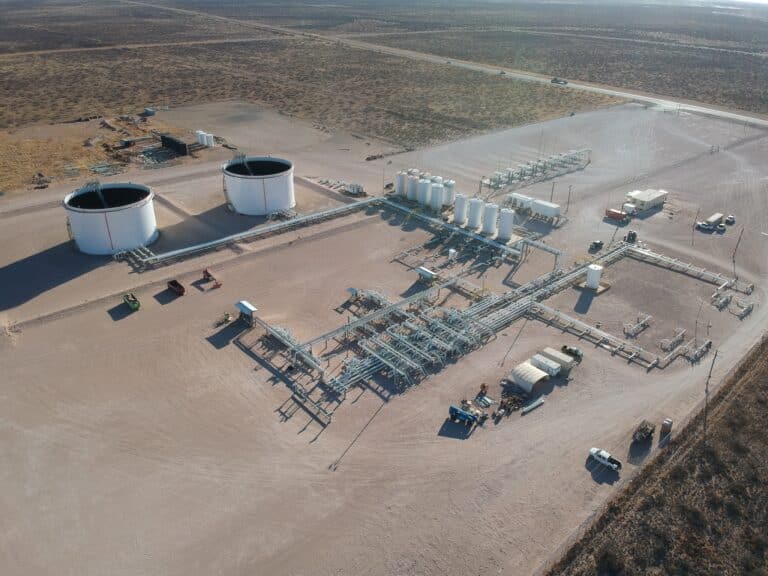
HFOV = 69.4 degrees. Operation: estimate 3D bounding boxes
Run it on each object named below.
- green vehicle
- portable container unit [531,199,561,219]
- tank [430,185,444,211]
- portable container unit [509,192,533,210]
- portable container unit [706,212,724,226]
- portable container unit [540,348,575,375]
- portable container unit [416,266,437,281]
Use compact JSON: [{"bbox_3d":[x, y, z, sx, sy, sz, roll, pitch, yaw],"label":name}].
[{"bbox_3d":[-67.220,3.940,147.790,2.420,1.850,5.900,-21,36,-33],"label":"green vehicle"},{"bbox_3d":[66.999,-32.941,228.935,3.600,3.700,9.600,-24,39,-38],"label":"portable container unit"},{"bbox_3d":[20.210,-34.560,210.000,4.750,9.000,4.750,1,30,0],"label":"tank"},{"bbox_3d":[58.165,-36.799,235.059,3.300,3.700,9.200,-24,39,-38],"label":"portable container unit"},{"bbox_3d":[137.522,-27.999,230.870,2.450,2.700,12.200,28,38,37],"label":"portable container unit"},{"bbox_3d":[44.121,18.106,140.738,6.800,2.600,2.420,27,37,36],"label":"portable container unit"},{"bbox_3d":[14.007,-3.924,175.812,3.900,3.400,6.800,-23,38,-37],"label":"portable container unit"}]

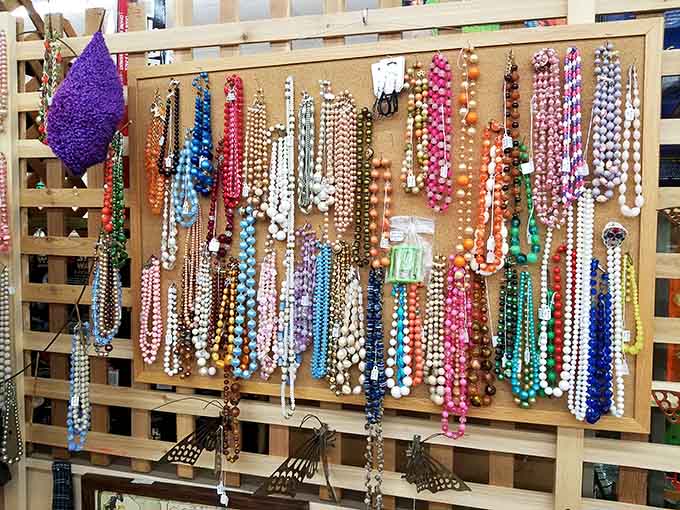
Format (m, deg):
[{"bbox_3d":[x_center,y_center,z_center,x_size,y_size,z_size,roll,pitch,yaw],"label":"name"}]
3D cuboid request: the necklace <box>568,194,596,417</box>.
[{"bbox_3d":[0.369,0.079,0.780,0.028,0.353,0.022,1,3,16],"label":"necklace"}]

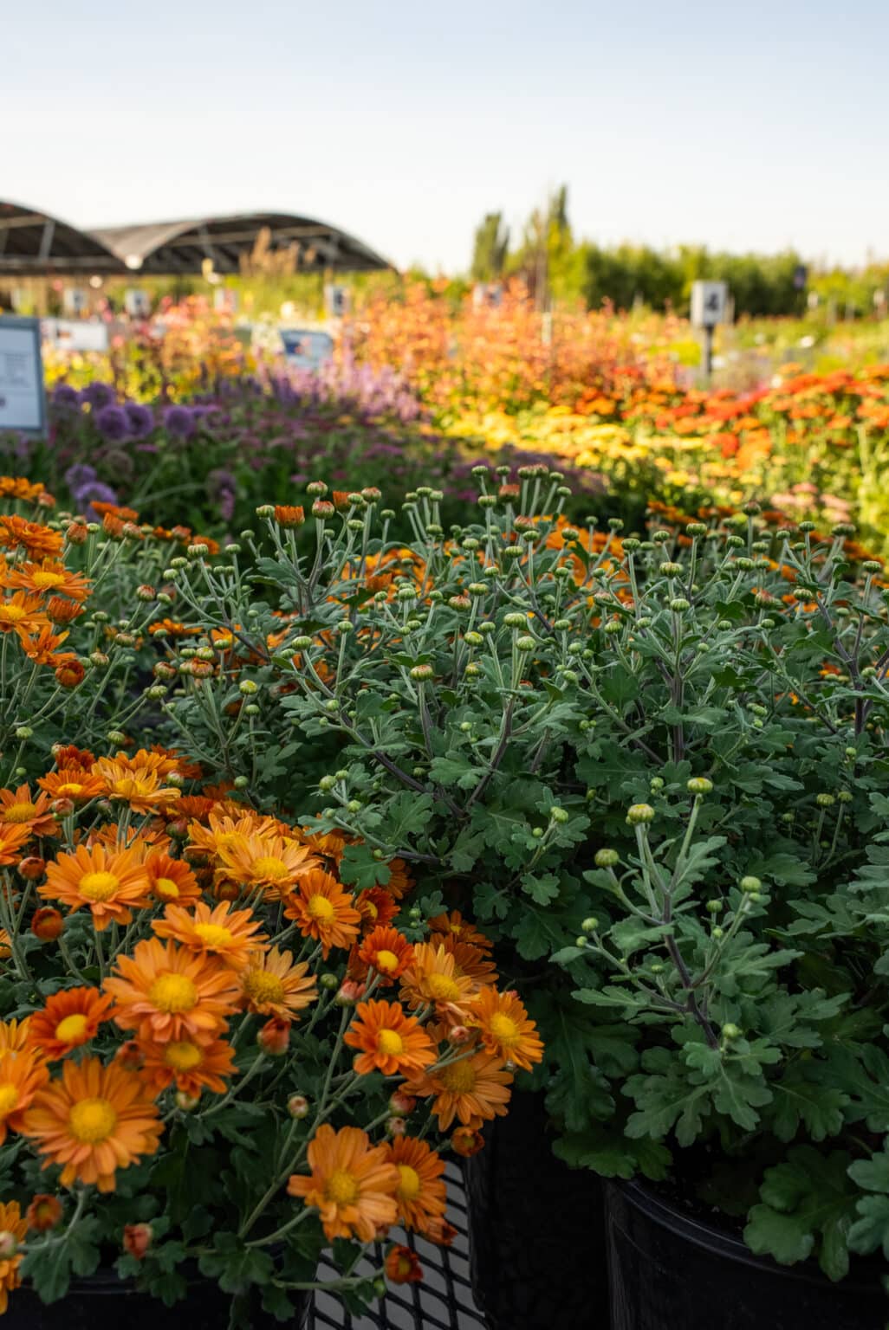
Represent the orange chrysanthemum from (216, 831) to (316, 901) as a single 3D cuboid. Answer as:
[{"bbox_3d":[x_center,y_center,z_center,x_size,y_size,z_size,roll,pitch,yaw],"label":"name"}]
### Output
[{"bbox_3d":[-0.087,0.098,0.755,0.051,0.021,0.051,3,23,-1],"label":"orange chrysanthemum"}]

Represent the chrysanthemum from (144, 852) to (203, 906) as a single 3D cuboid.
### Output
[{"bbox_3d":[-0.118,0.093,0.680,0.027,0.015,0.027,25,37,-6],"label":"chrysanthemum"}]

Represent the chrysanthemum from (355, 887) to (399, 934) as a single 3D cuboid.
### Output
[{"bbox_3d":[-0.031,0.113,0.710,0.017,0.025,0.025,-36,12,30],"label":"chrysanthemum"}]

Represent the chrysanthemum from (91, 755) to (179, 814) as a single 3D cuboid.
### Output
[{"bbox_3d":[-0.172,0.068,0.870,0.049,0.022,0.049,0,21,0],"label":"chrysanthemum"}]

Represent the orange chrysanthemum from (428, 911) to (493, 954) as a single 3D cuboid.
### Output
[{"bbox_3d":[0.007,0.119,0.690,0.030,0.011,0.030,5,30,1],"label":"orange chrysanthemum"}]

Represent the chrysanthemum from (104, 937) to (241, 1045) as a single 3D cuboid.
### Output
[{"bbox_3d":[-0.108,0.130,0.620,0.054,0.017,0.054,0,43,-10],"label":"chrysanthemum"}]

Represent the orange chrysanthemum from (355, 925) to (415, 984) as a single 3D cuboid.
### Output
[{"bbox_3d":[-0.025,0.123,0.660,0.025,0.015,0.025,10,41,0],"label":"orange chrysanthemum"}]

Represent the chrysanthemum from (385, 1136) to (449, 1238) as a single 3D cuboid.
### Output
[{"bbox_3d":[-0.015,0.209,0.625,0.041,0.041,0.013,0,-23,-39],"label":"chrysanthemum"}]

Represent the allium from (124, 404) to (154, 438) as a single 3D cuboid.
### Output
[{"bbox_3d":[-0.495,-0.393,2.500,0.055,0.055,0.055,0,13,0],"label":"allium"}]

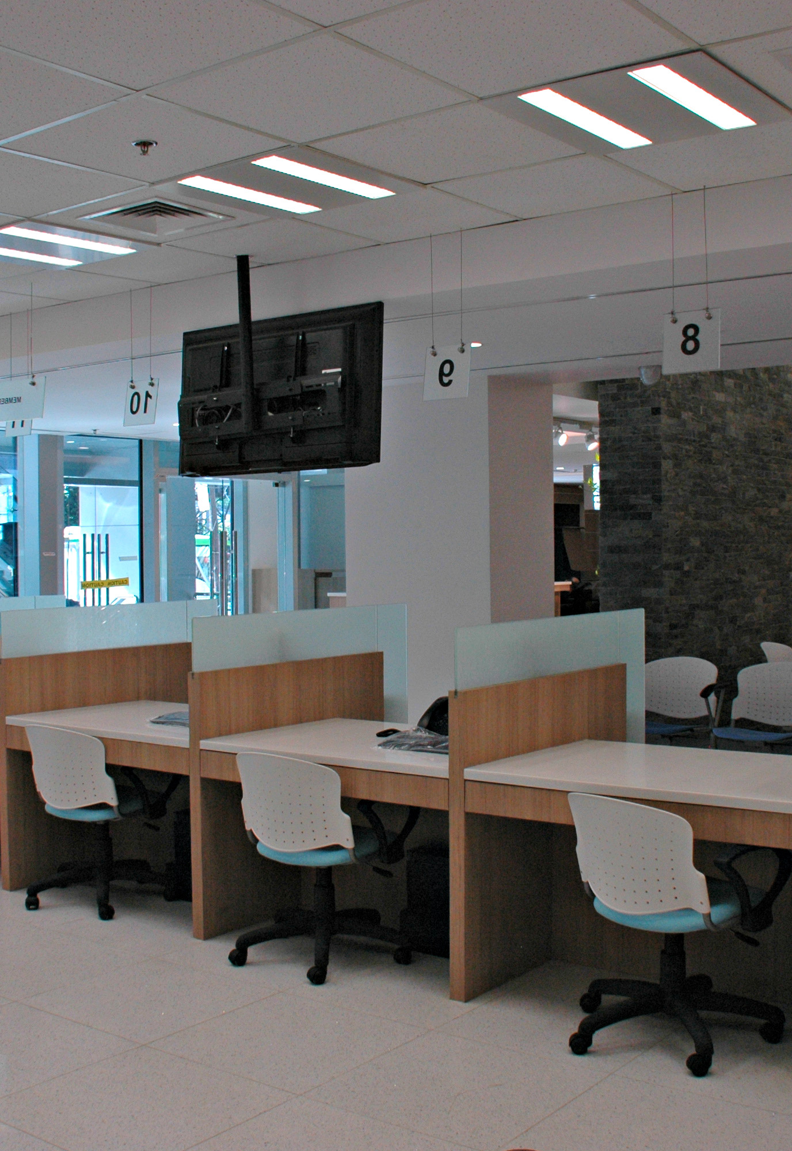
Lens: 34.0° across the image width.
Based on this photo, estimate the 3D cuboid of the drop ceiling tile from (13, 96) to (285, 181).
[{"bbox_3d":[-0.690,-1.198,3.579,0.600,0.016,0.600,1,3,37],"label":"drop ceiling tile"}]

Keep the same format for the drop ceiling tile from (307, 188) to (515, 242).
[{"bbox_3d":[0.027,-1.241,4.475,0.600,0.016,0.600,1,3,37],"label":"drop ceiling tile"}]

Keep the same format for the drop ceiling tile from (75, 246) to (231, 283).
[{"bbox_3d":[-0.937,-1.252,5.228,0.610,0.020,0.530,0,2,38],"label":"drop ceiling tile"}]

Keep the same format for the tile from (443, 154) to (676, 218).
[{"bbox_3d":[0.511,-1.235,4.121,0.600,0.016,0.600,1,3,37],"label":"tile"}]

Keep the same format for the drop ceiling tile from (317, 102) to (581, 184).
[{"bbox_3d":[0.154,-1.212,3.653,0.600,0.016,0.600,1,3,37],"label":"drop ceiling tile"}]

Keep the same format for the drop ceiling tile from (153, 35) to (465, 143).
[{"bbox_3d":[-0.212,-1.207,3.231,0.610,0.020,0.590,0,2,38],"label":"drop ceiling tile"}]

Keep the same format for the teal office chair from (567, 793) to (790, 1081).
[{"bbox_3d":[0.749,0.937,3.691,0.660,0.790,0.600,-3,3,-39],"label":"teal office chair"}]

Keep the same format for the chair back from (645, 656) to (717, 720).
[{"bbox_3d":[1.555,0.626,7.152,0.470,0.360,0.120,0,2,37],"label":"chair back"}]

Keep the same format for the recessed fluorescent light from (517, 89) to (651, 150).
[{"bbox_3d":[0.515,-1.216,3.448,0.095,0.040,0.580,0,2,37],"label":"recessed fluorescent light"}]

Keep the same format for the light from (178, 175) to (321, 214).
[{"bbox_3d":[-0.457,-1.235,4.159,0.110,0.040,0.560,1,3,37],"label":"light"}]

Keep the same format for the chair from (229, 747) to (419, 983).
[{"bbox_3d":[-0.272,0.923,4.429,0.600,0.790,0.660,1,3,42],"label":"chair"}]

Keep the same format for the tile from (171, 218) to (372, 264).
[{"bbox_3d":[-0.445,-1.248,4.858,0.610,0.020,0.560,0,2,38],"label":"tile"}]

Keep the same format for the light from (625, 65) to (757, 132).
[{"bbox_3d":[0.758,-1.227,3.297,0.095,0.050,0.590,0,2,36],"label":"light"}]

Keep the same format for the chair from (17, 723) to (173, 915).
[{"bbox_3d":[-1.241,0.988,5.463,0.610,0.775,0.630,0,2,35],"label":"chair"}]

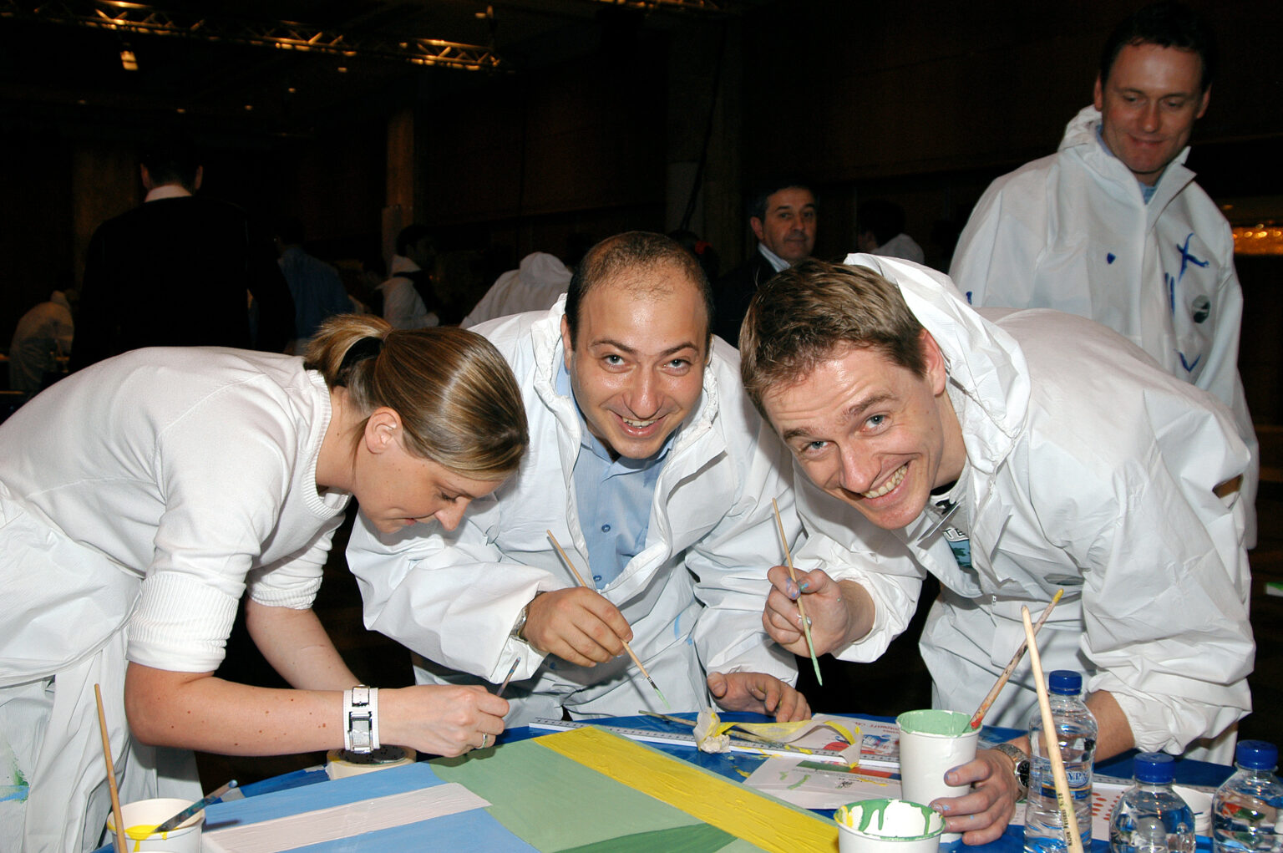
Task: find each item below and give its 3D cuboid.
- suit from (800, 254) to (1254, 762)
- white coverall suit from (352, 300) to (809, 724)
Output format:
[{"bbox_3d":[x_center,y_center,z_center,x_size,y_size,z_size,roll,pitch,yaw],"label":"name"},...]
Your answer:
[{"bbox_3d":[0.520,0.440,1.560,0.540,1.260,0.680,4,7,41],"label":"suit"},{"bbox_3d":[-0.085,0.430,1.690,0.570,1.180,0.660,-1,5,-6],"label":"white coverall suit"}]

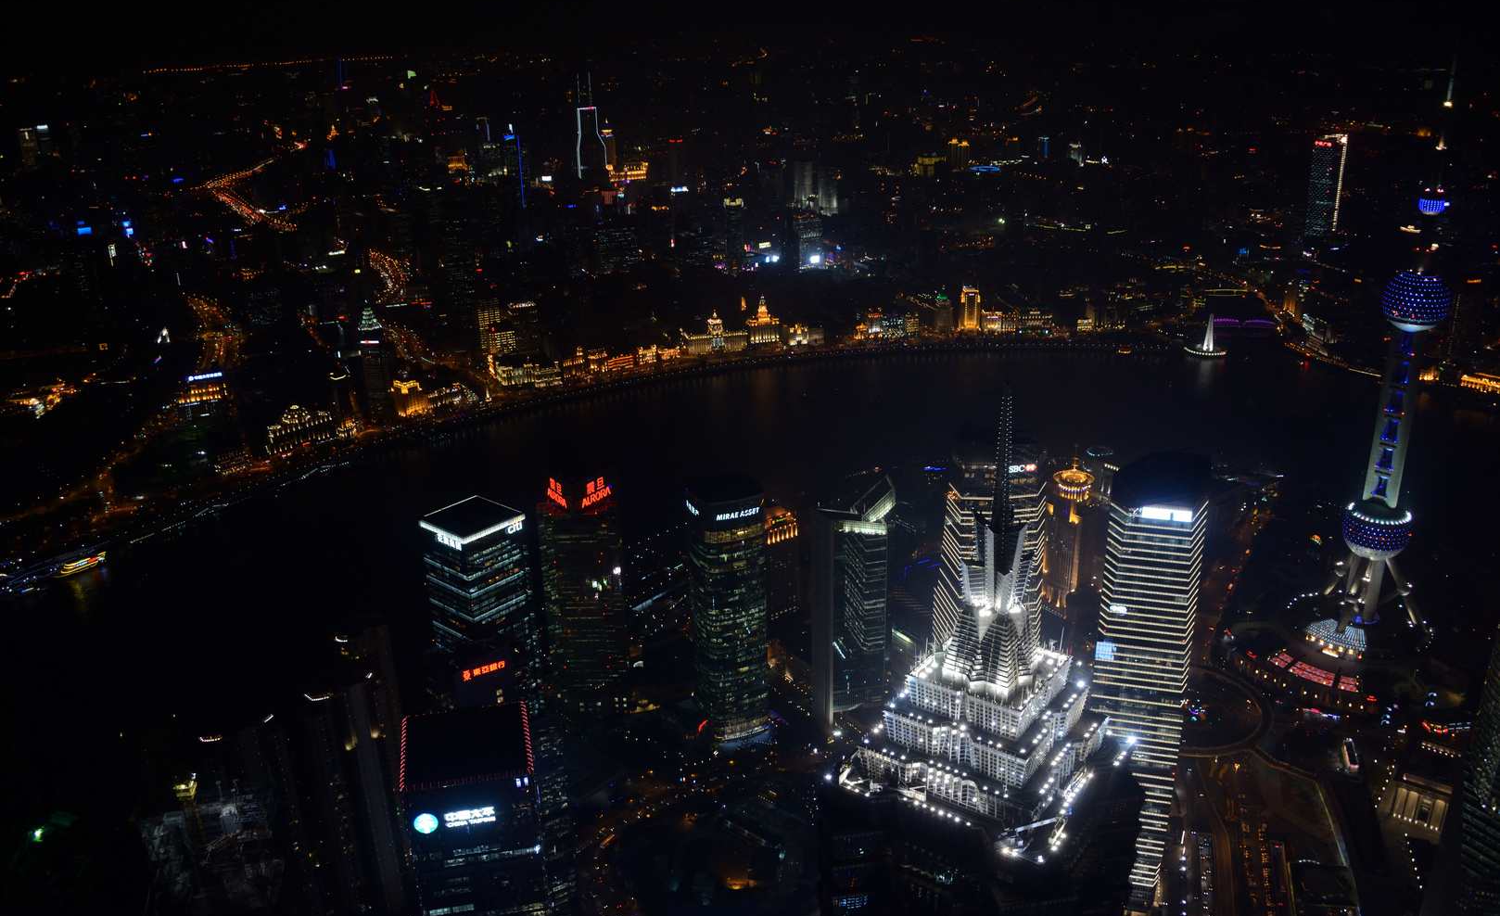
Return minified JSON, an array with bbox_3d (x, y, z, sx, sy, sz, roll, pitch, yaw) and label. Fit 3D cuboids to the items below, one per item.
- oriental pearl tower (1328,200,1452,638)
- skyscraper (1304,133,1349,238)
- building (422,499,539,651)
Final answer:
[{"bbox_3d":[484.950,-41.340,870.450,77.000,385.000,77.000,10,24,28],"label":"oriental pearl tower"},{"bbox_3d":[1153.520,-535.980,2336.910,42.000,220.000,42.000,-11,23,-23],"label":"skyscraper"},{"bbox_3d":[-173.640,120.750,770.620,48.000,180.000,48.000,15,26,37],"label":"building"}]

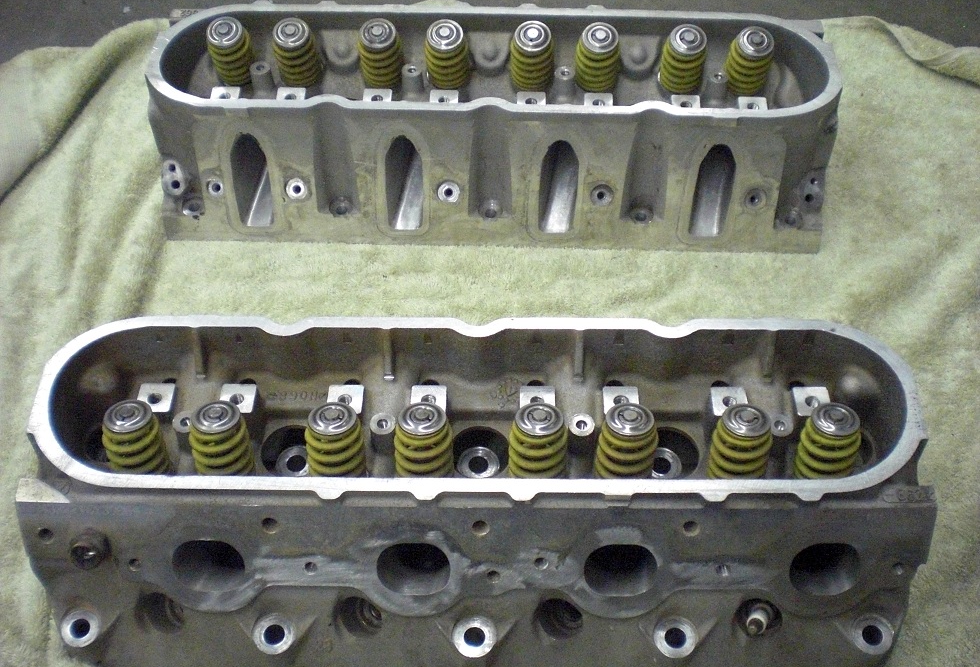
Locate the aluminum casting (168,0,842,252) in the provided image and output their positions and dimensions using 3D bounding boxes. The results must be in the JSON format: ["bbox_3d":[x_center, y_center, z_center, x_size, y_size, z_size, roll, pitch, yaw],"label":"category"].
[{"bbox_3d":[0.002,-0.180,0.829,0.500,0.120,0.196,1,53,2],"label":"aluminum casting"}]

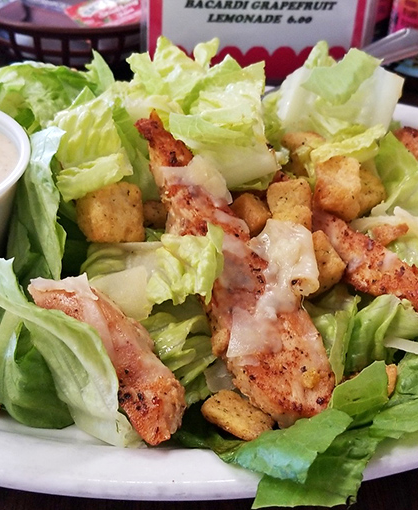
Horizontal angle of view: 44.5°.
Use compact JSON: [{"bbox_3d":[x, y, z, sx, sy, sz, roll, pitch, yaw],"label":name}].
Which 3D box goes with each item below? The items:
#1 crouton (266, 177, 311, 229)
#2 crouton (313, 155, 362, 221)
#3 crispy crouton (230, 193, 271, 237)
[{"bbox_3d":[0.031,-0.018,0.198,0.017,0.016,0.016,0,38,0],"label":"crouton"},{"bbox_3d":[0.051,-0.027,0.201,0.018,0.018,0.018,3,71,4],"label":"crouton"},{"bbox_3d":[0.015,-0.015,0.194,0.013,0.014,0.013,24,46,26],"label":"crispy crouton"}]

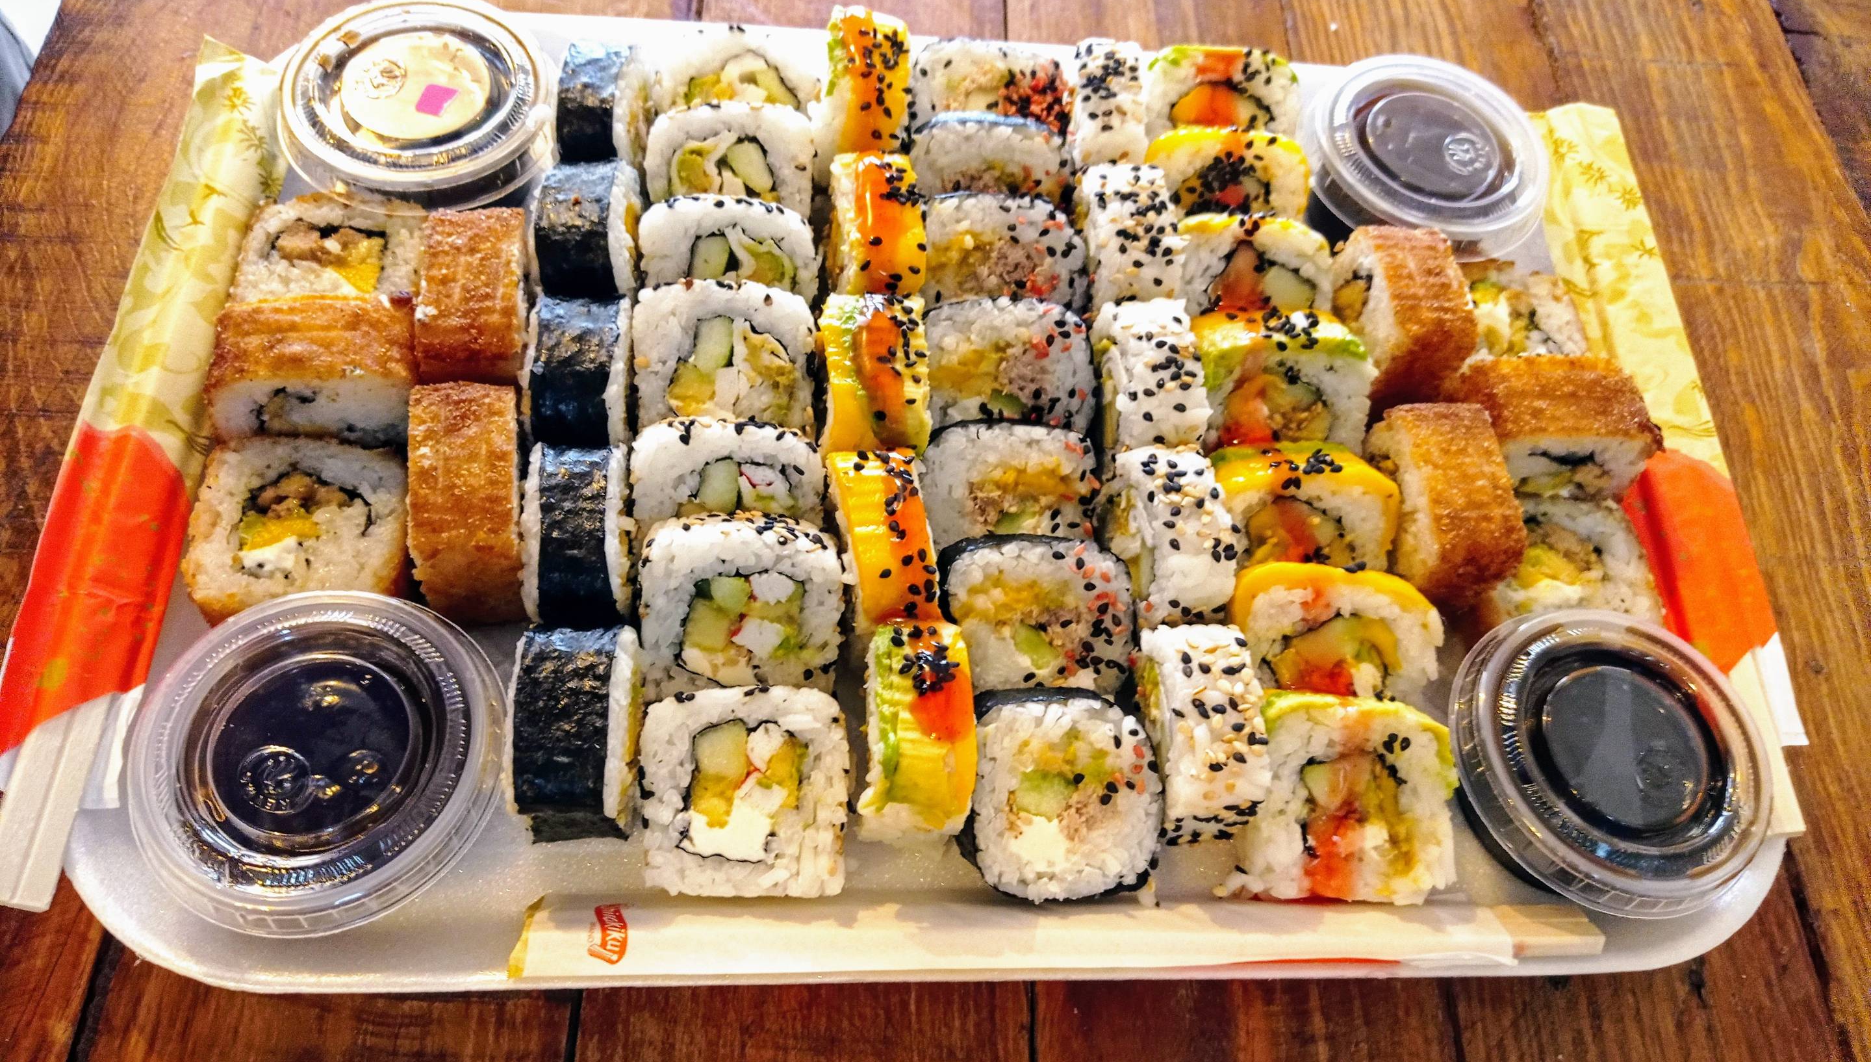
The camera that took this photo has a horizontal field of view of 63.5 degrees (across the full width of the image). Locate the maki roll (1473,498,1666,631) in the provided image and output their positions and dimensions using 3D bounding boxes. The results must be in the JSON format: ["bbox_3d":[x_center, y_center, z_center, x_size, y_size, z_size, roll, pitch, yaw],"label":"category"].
[{"bbox_3d":[0.146,0.007,0.355,0.039,0.021,0.037,0,101,-8],"label":"maki roll"}]

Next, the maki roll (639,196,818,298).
[{"bbox_3d":[-0.048,-0.057,0.352,0.039,0.039,0.021,1,18,-6],"label":"maki roll"}]

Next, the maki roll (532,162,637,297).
[{"bbox_3d":[-0.082,-0.066,0.356,0.019,0.038,0.037,-1,59,-4],"label":"maki roll"}]

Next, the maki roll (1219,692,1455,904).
[{"bbox_3d":[0.084,0.056,0.315,0.041,0.022,0.037,0,95,-8],"label":"maki roll"}]

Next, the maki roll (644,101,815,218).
[{"bbox_3d":[-0.052,-0.086,0.382,0.042,0.040,0.024,1,25,-7],"label":"maki roll"}]

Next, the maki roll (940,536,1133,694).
[{"bbox_3d":[0.021,0.022,0.328,0.040,0.022,0.040,1,97,-7],"label":"maki roll"}]

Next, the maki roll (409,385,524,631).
[{"bbox_3d":[-0.101,-0.006,0.328,0.021,0.040,0.044,-2,59,-9],"label":"maki roll"}]

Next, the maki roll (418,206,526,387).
[{"bbox_3d":[-0.108,-0.050,0.355,0.023,0.041,0.043,1,59,-7],"label":"maki roll"}]

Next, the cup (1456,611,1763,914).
[{"bbox_3d":[0.143,0.054,0.334,0.068,0.029,0.068,1,59,-7],"label":"cup"}]

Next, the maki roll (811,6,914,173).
[{"bbox_3d":[-0.020,-0.120,0.413,0.023,0.037,0.040,1,59,-7],"label":"maki roll"}]

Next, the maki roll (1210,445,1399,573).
[{"bbox_3d":[0.083,0.002,0.347,0.041,0.040,0.024,8,24,-3],"label":"maki roll"}]

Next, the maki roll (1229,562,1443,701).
[{"bbox_3d":[0.088,0.026,0.336,0.040,0.036,0.021,2,15,-7],"label":"maki roll"}]

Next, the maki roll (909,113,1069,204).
[{"bbox_3d":[0.013,-0.088,0.393,0.040,0.040,0.022,1,22,-7],"label":"maki roll"}]

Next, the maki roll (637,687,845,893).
[{"bbox_3d":[-0.038,0.052,0.305,0.040,0.021,0.038,1,95,-7],"label":"maki roll"}]

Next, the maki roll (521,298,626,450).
[{"bbox_3d":[-0.080,-0.032,0.335,0.019,0.038,0.037,1,58,-6],"label":"maki roll"}]

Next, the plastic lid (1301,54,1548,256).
[{"bbox_3d":[0.132,-0.102,0.407,0.065,0.010,0.065,2,58,-7],"label":"plastic lid"}]

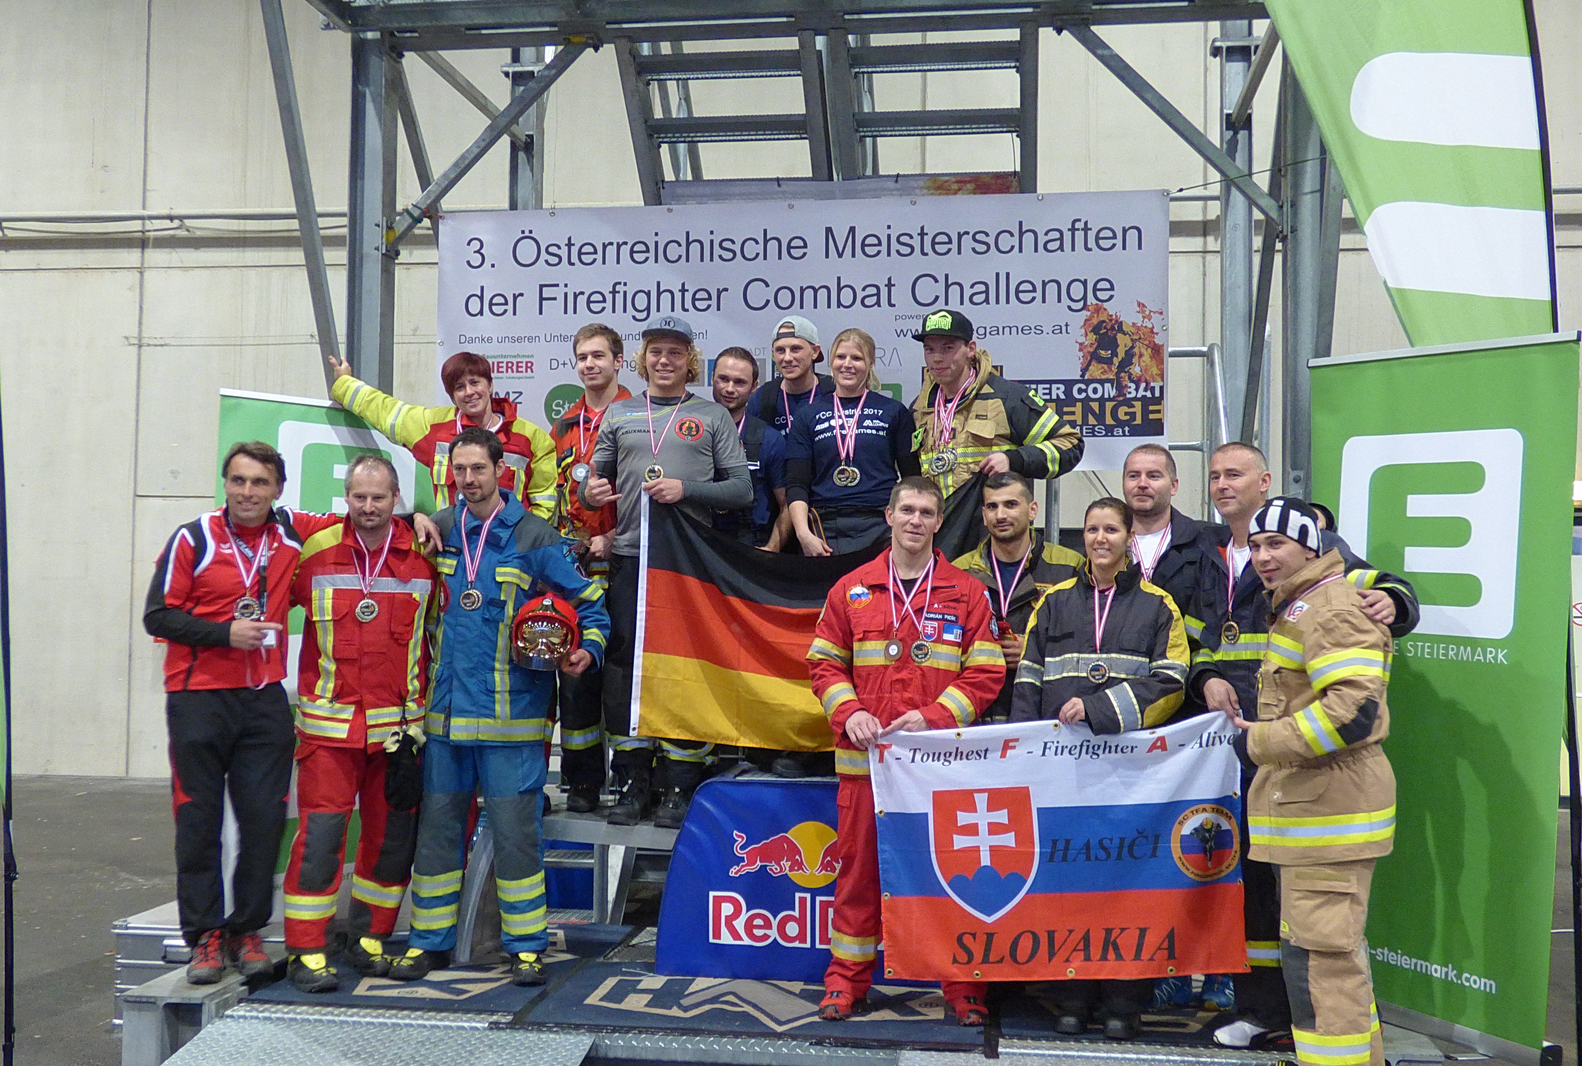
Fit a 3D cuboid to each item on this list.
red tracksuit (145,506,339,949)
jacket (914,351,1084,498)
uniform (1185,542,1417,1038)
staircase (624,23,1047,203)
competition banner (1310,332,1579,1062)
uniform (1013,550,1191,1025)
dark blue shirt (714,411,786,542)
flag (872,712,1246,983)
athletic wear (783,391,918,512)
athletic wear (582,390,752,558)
[{"bbox_3d":[-1.785,0.624,5.440,0.690,1.410,0.380,1,-3,-16],"label":"red tracksuit"},{"bbox_3d":[0.765,-0.312,6.134,0.640,0.740,0.420,0,-3,18],"label":"jacket"},{"bbox_3d":[1.540,0.737,4.988,0.680,1.480,0.430,0,-3,19],"label":"uniform"},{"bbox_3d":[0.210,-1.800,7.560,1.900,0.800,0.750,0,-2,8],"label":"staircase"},{"bbox_3d":[1.945,0.483,5.120,0.120,2.130,1.000,4,-2,-30],"label":"competition banner"},{"bbox_3d":[0.971,0.827,5.180,0.550,1.440,0.380,0,-2,7],"label":"uniform"},{"bbox_3d":[-0.185,-0.149,6.586,0.500,0.660,0.320,1,-2,0],"label":"dark blue shirt"},{"bbox_3d":[0.825,0.969,5.050,1.160,0.810,0.130,0,-2,15],"label":"flag"},{"bbox_3d":[0.227,-0.305,6.300,0.520,0.500,0.300,0,-2,4],"label":"athletic wear"},{"bbox_3d":[-0.470,-0.224,6.220,0.630,0.650,0.340,1,-2,0],"label":"athletic wear"}]

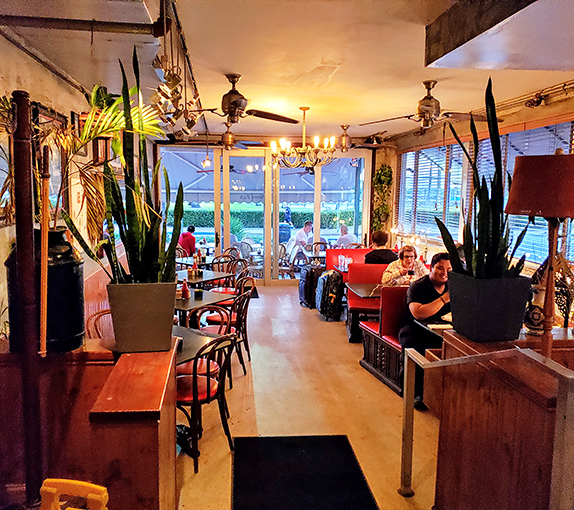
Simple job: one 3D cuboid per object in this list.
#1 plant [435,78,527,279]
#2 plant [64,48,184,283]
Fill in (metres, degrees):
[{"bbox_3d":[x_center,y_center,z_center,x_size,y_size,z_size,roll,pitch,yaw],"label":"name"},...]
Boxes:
[{"bbox_3d":[1.100,-0.419,2.839,0.460,1.075,0.370,0,7,-7],"label":"plant"},{"bbox_3d":[-0.834,-0.453,2.652,0.570,1.184,0.440,0,7,-7],"label":"plant"}]

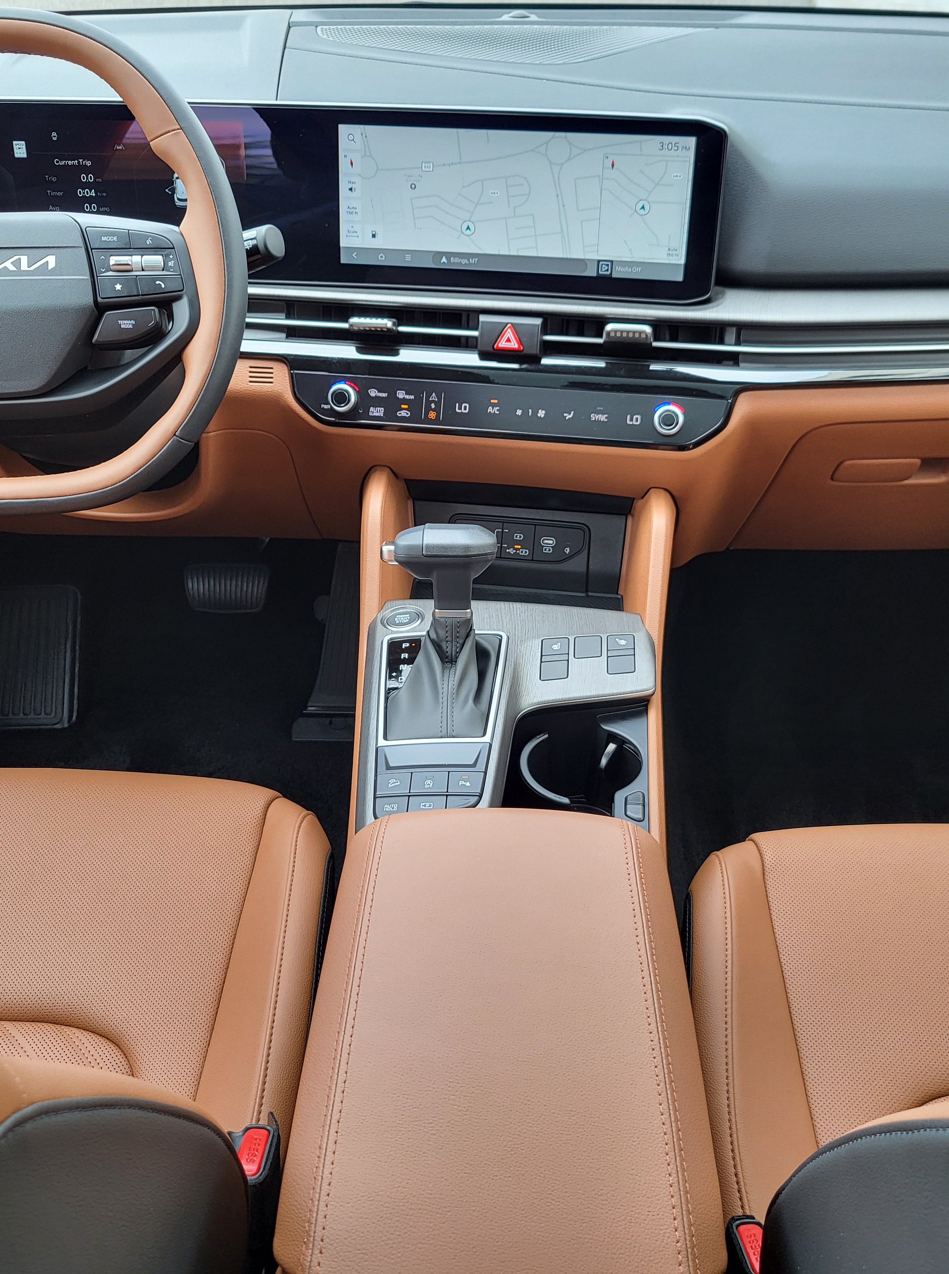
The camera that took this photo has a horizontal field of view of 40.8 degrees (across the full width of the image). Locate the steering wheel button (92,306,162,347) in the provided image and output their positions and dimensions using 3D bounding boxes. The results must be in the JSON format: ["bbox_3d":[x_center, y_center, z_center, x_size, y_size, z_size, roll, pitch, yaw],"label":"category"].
[{"bbox_3d":[-0.250,-0.224,0.919,0.047,0.024,0.016,-1,8,2],"label":"steering wheel button"}]

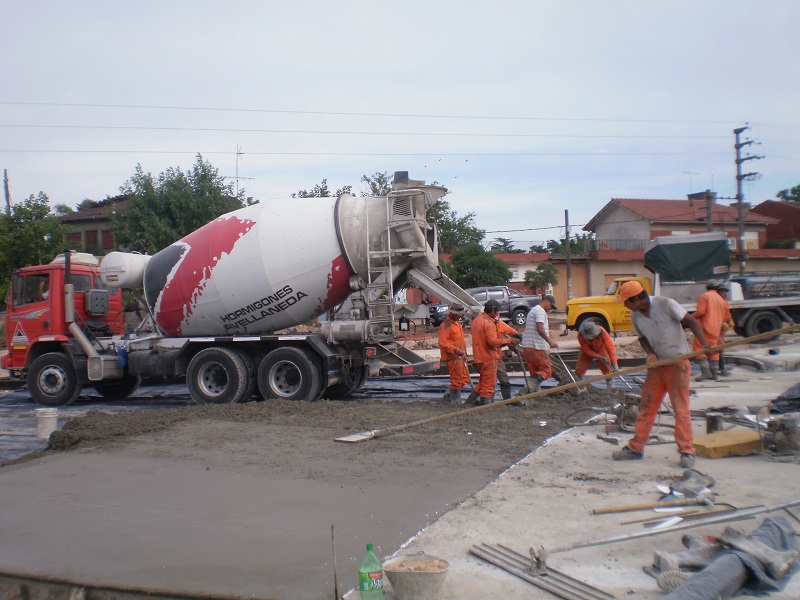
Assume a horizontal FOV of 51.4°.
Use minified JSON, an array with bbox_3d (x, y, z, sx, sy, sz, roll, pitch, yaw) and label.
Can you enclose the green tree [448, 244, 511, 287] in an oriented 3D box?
[{"bbox_3d":[4.260,-1.000,44.000,3.500,4.000,3.500,-2,0,0],"label":"green tree"}]

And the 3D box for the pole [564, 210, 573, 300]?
[{"bbox_3d":[9.300,-1.900,46.000,0.220,6.000,0.220,-2,0,0],"label":"pole"}]

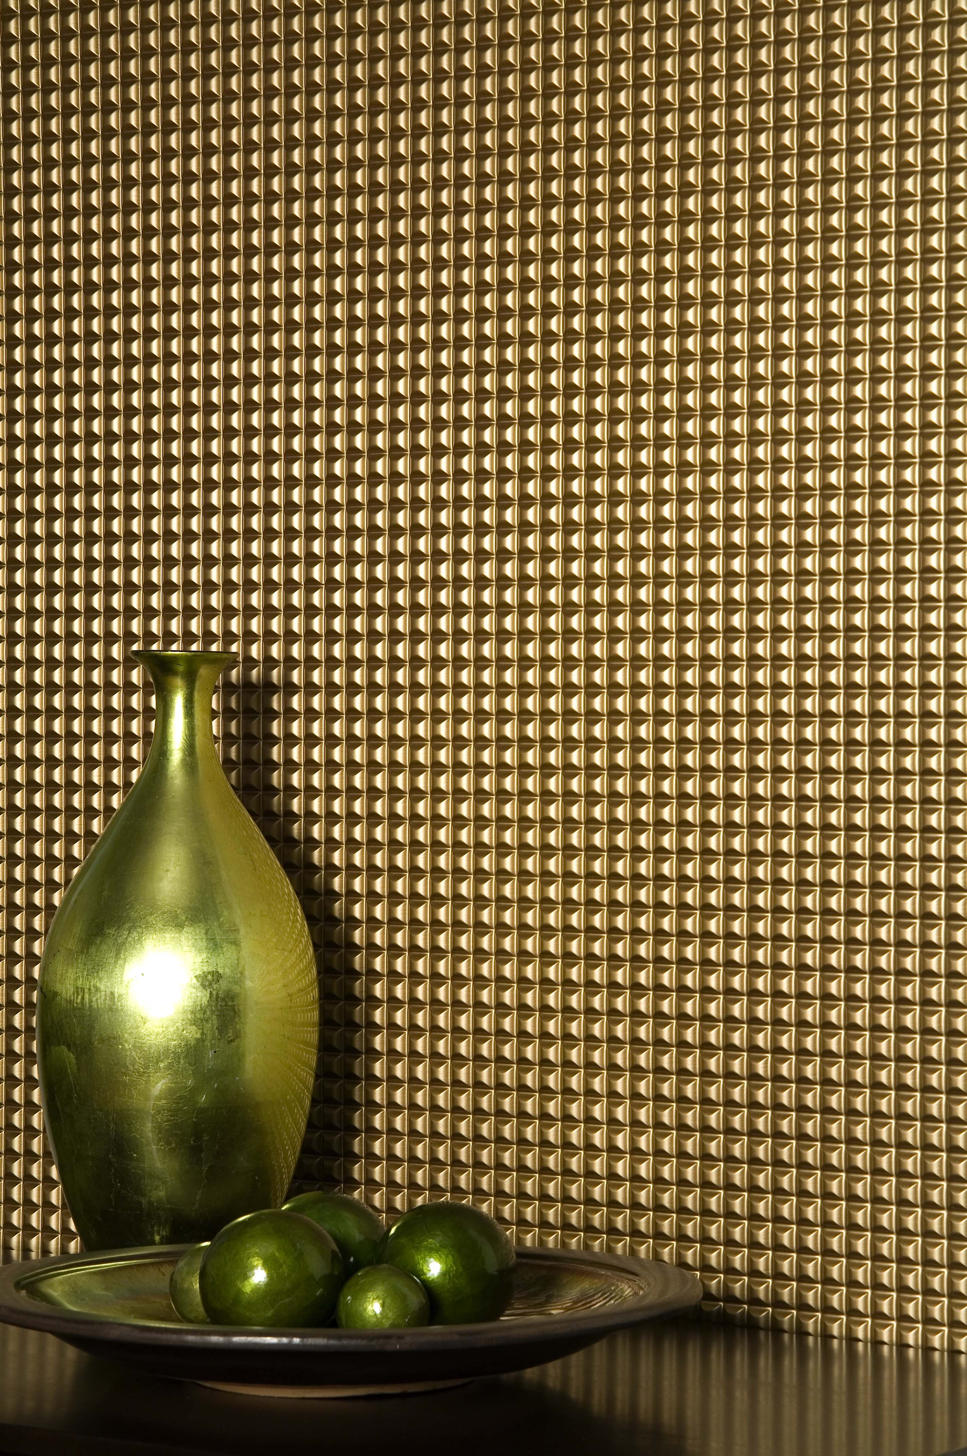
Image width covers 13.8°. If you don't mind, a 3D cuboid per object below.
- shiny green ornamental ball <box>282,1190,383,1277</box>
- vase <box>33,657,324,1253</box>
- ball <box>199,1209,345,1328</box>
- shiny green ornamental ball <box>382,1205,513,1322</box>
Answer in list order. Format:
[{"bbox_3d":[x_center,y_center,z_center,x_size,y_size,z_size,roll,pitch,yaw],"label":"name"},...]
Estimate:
[{"bbox_3d":[-0.088,0.292,2.211,0.072,0.072,0.072,0,1,0],"label":"shiny green ornamental ball"},{"bbox_3d":[-0.183,0.149,2.400,0.169,0.389,0.169,0,1,0],"label":"vase"},{"bbox_3d":[-0.112,0.292,2.115,0.075,0.075,0.075,0,1,0],"label":"ball"},{"bbox_3d":[-0.019,0.292,2.155,0.074,0.074,0.074,0,1,0],"label":"shiny green ornamental ball"}]

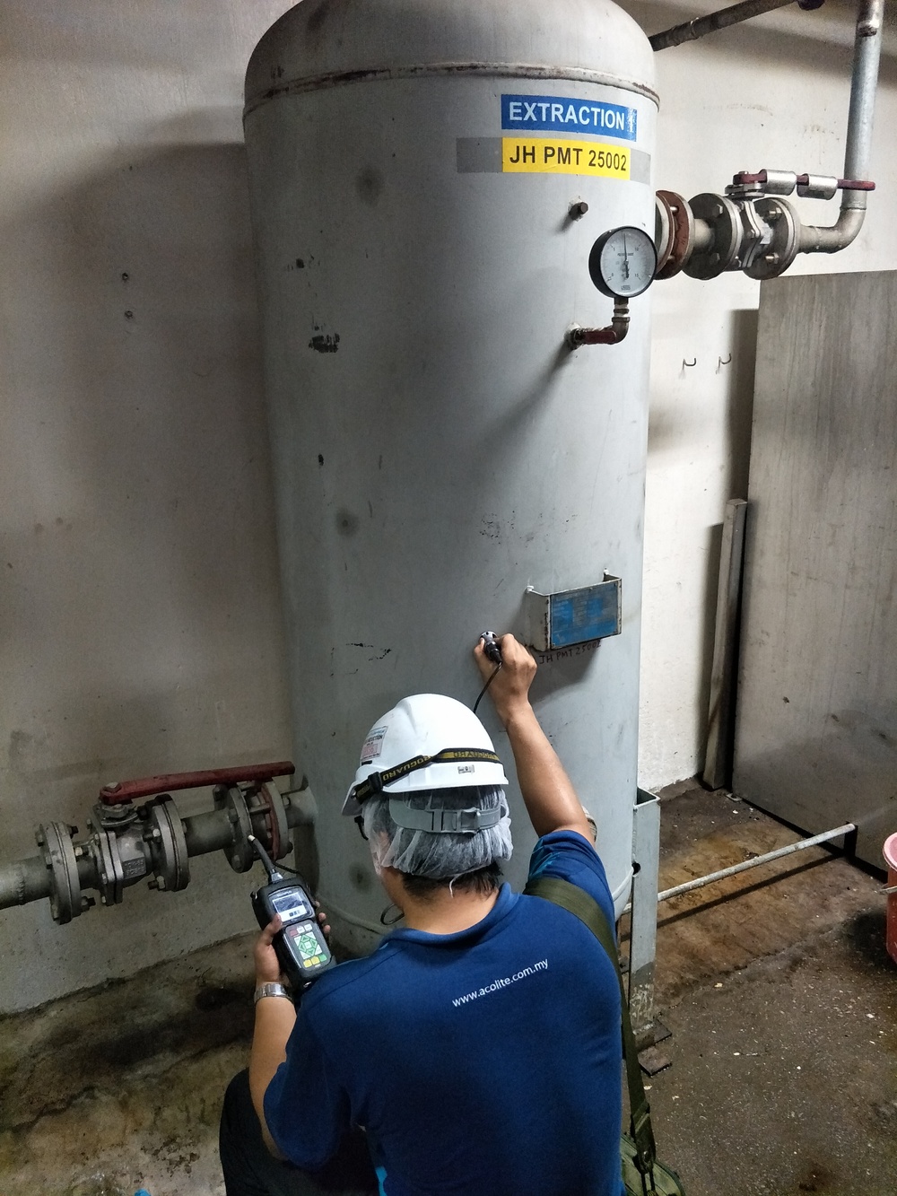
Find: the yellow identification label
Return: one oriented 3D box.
[{"bbox_3d":[0.199,-0.697,1.316,0.255,0.049,0.021,-11,18,-29],"label":"yellow identification label"}]

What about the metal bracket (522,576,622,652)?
[{"bbox_3d":[0.232,0.026,1.502,0.172,0.104,0.047,-11,19,-30],"label":"metal bracket"}]

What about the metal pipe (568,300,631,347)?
[{"bbox_3d":[0.234,-0.430,1.308,0.030,0.068,0.158,-10,18,-27],"label":"metal pipe"}]

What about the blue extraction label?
[{"bbox_3d":[0.203,-0.756,1.305,0.273,0.049,0.025,-11,18,-30],"label":"blue extraction label"}]

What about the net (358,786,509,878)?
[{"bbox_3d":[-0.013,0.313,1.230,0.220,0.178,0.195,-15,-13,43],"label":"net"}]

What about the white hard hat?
[{"bbox_3d":[-0.044,0.228,1.265,0.288,0.163,0.220,-15,-13,43],"label":"white hard hat"}]

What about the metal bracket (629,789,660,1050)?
[{"bbox_3d":[0.443,0.765,2.000,0.076,0.650,0.076,-10,18,-26],"label":"metal bracket"}]

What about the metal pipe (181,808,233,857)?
[{"bbox_3d":[-0.494,0.484,1.707,0.115,0.080,0.080,-10,18,-26],"label":"metal pipe"}]

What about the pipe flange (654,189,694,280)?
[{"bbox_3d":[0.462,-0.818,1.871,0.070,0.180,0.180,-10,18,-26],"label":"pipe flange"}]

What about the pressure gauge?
[{"bbox_3d":[0.261,-0.497,1.232,0.102,0.102,0.038,-10,18,-27],"label":"pressure gauge"}]

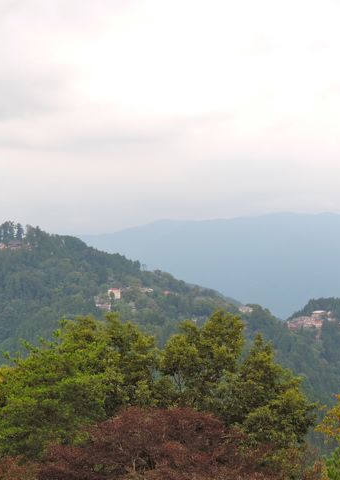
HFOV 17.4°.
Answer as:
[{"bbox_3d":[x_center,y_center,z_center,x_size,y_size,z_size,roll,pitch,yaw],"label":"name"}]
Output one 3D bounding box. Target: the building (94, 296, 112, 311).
[{"bbox_3d":[-80.030,76.420,1335.000,20.000,15.000,13.000,0,-1,5],"label":"building"}]

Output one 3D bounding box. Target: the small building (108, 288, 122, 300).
[{"bbox_3d":[-66.326,66.326,1350.000,15.000,14.000,11.000,0,-1,10],"label":"small building"}]

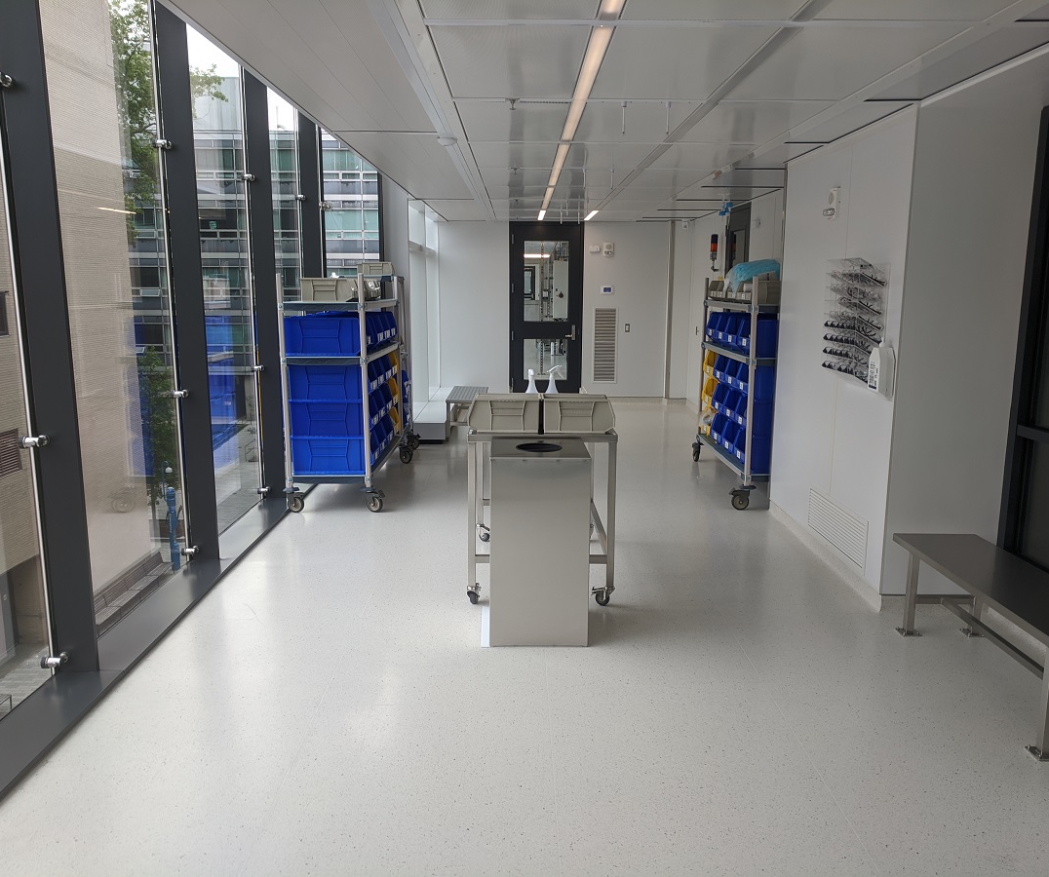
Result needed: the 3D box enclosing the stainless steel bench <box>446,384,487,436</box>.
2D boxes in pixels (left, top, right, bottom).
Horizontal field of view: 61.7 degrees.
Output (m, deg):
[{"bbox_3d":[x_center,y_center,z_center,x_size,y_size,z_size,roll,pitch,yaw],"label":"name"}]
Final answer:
[{"bbox_3d":[-0.631,-0.297,10.003,0.422,0.431,1.337,0,10,0],"label":"stainless steel bench"}]

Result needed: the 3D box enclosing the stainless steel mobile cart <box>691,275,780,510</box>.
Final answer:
[{"bbox_3d":[1.923,-0.471,7.328,0.630,1.715,1.830,0,10,0],"label":"stainless steel mobile cart"}]

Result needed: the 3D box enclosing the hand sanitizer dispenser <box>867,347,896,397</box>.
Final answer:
[{"bbox_3d":[1.793,-0.342,4.405,0.082,0.238,0.144,0,10,0],"label":"hand sanitizer dispenser"}]

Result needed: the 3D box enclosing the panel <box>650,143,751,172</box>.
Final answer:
[{"bbox_3d":[1.164,-1.911,5.931,0.510,0.030,1.190,0,10,0],"label":"panel"}]

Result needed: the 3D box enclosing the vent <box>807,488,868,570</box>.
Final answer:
[{"bbox_3d":[1.839,0.513,5.201,0.025,0.295,0.940,0,10,0],"label":"vent"}]

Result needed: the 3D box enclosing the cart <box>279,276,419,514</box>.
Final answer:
[{"bbox_3d":[-1.429,-0.464,7.213,0.663,1.719,1.881,0,10,0],"label":"cart"}]

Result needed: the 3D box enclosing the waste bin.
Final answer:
[{"bbox_3d":[0.069,0.484,4.238,0.454,0.886,0.498,0,10,0],"label":"waste bin"}]

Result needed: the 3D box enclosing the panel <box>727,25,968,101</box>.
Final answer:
[{"bbox_3d":[1.217,-1.501,3.521,0.566,0.040,1.181,0,10,0],"label":"panel"}]

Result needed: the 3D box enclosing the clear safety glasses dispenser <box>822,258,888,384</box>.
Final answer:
[{"bbox_3d":[1.764,-0.618,4.717,0.160,0.670,0.469,0,10,0],"label":"clear safety glasses dispenser"}]

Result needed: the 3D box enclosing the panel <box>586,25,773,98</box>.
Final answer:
[{"bbox_3d":[0.575,-1.484,3.502,0.550,0.030,1.165,0,10,0],"label":"panel"}]

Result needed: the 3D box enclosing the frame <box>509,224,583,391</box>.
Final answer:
[{"bbox_3d":[0.313,-1.725,12.208,1.037,2.480,0.120,0,10,0],"label":"frame"}]

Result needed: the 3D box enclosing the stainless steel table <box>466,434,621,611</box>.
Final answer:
[{"bbox_3d":[0.090,0.327,5.075,0.760,0.915,1.220,0,10,0],"label":"stainless steel table"}]

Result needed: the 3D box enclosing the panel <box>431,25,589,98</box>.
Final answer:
[{"bbox_3d":[-0.051,-1.504,3.517,0.552,0.040,1.171,0,10,0],"label":"panel"}]

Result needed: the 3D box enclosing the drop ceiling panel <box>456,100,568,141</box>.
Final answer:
[{"bbox_3d":[-0.055,-1.699,4.709,0.550,0.030,1.195,0,10,0],"label":"drop ceiling panel"}]

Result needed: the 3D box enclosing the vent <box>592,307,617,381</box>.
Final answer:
[{"bbox_3d":[1.134,-1.296,12.301,0.340,1.056,0.040,0,10,0],"label":"vent"}]

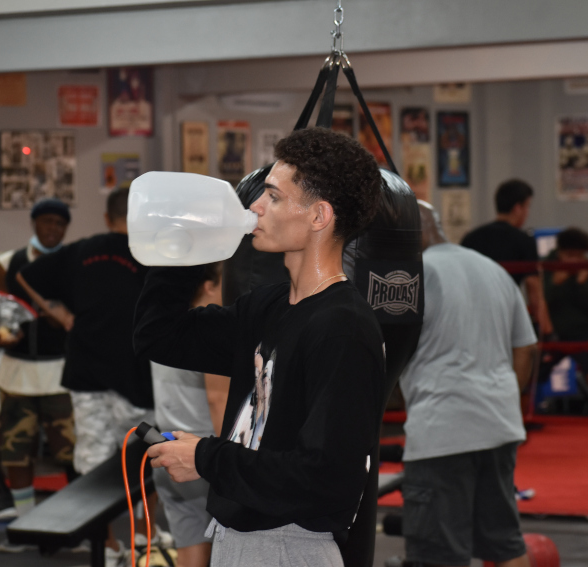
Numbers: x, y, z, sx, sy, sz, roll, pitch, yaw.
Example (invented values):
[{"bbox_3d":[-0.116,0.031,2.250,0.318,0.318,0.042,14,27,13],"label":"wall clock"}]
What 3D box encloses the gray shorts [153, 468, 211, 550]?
[{"bbox_3d":[-0.370,0.741,12.000,0.300,0.420,0.330,-1,1,-37],"label":"gray shorts"}]

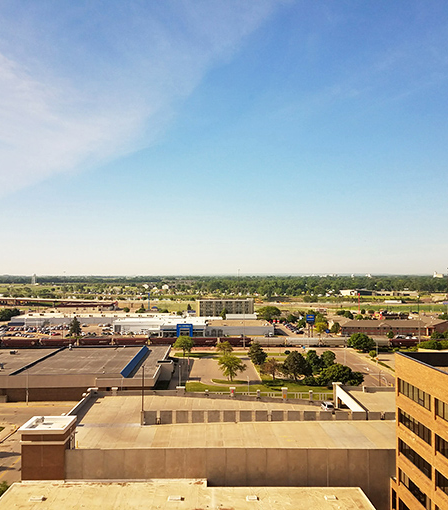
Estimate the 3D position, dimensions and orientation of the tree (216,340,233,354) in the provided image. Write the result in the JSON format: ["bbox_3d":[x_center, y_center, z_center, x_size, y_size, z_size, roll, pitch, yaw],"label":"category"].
[{"bbox_3d":[0.522,44.298,242.482,7.690,6.420,7.460,0,-2,0],"label":"tree"}]

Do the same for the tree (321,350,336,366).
[{"bbox_3d":[40.329,41.130,197.244,6.050,8.050,6.050,0,-2,0],"label":"tree"}]

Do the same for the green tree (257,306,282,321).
[{"bbox_3d":[37.077,48.222,420.997,19.770,11.500,16.300,0,-2,5],"label":"green tree"}]

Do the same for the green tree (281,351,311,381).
[{"bbox_3d":[25.937,40.023,184.167,11.530,10.740,11.180,0,-2,8],"label":"green tree"}]

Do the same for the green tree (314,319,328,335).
[{"bbox_3d":[62.101,45.817,325.450,8.280,9.390,8.030,0,-2,11],"label":"green tree"}]

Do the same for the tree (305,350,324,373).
[{"bbox_3d":[33.696,40.374,191.381,6.820,9.110,6.820,0,-2,0],"label":"tree"}]

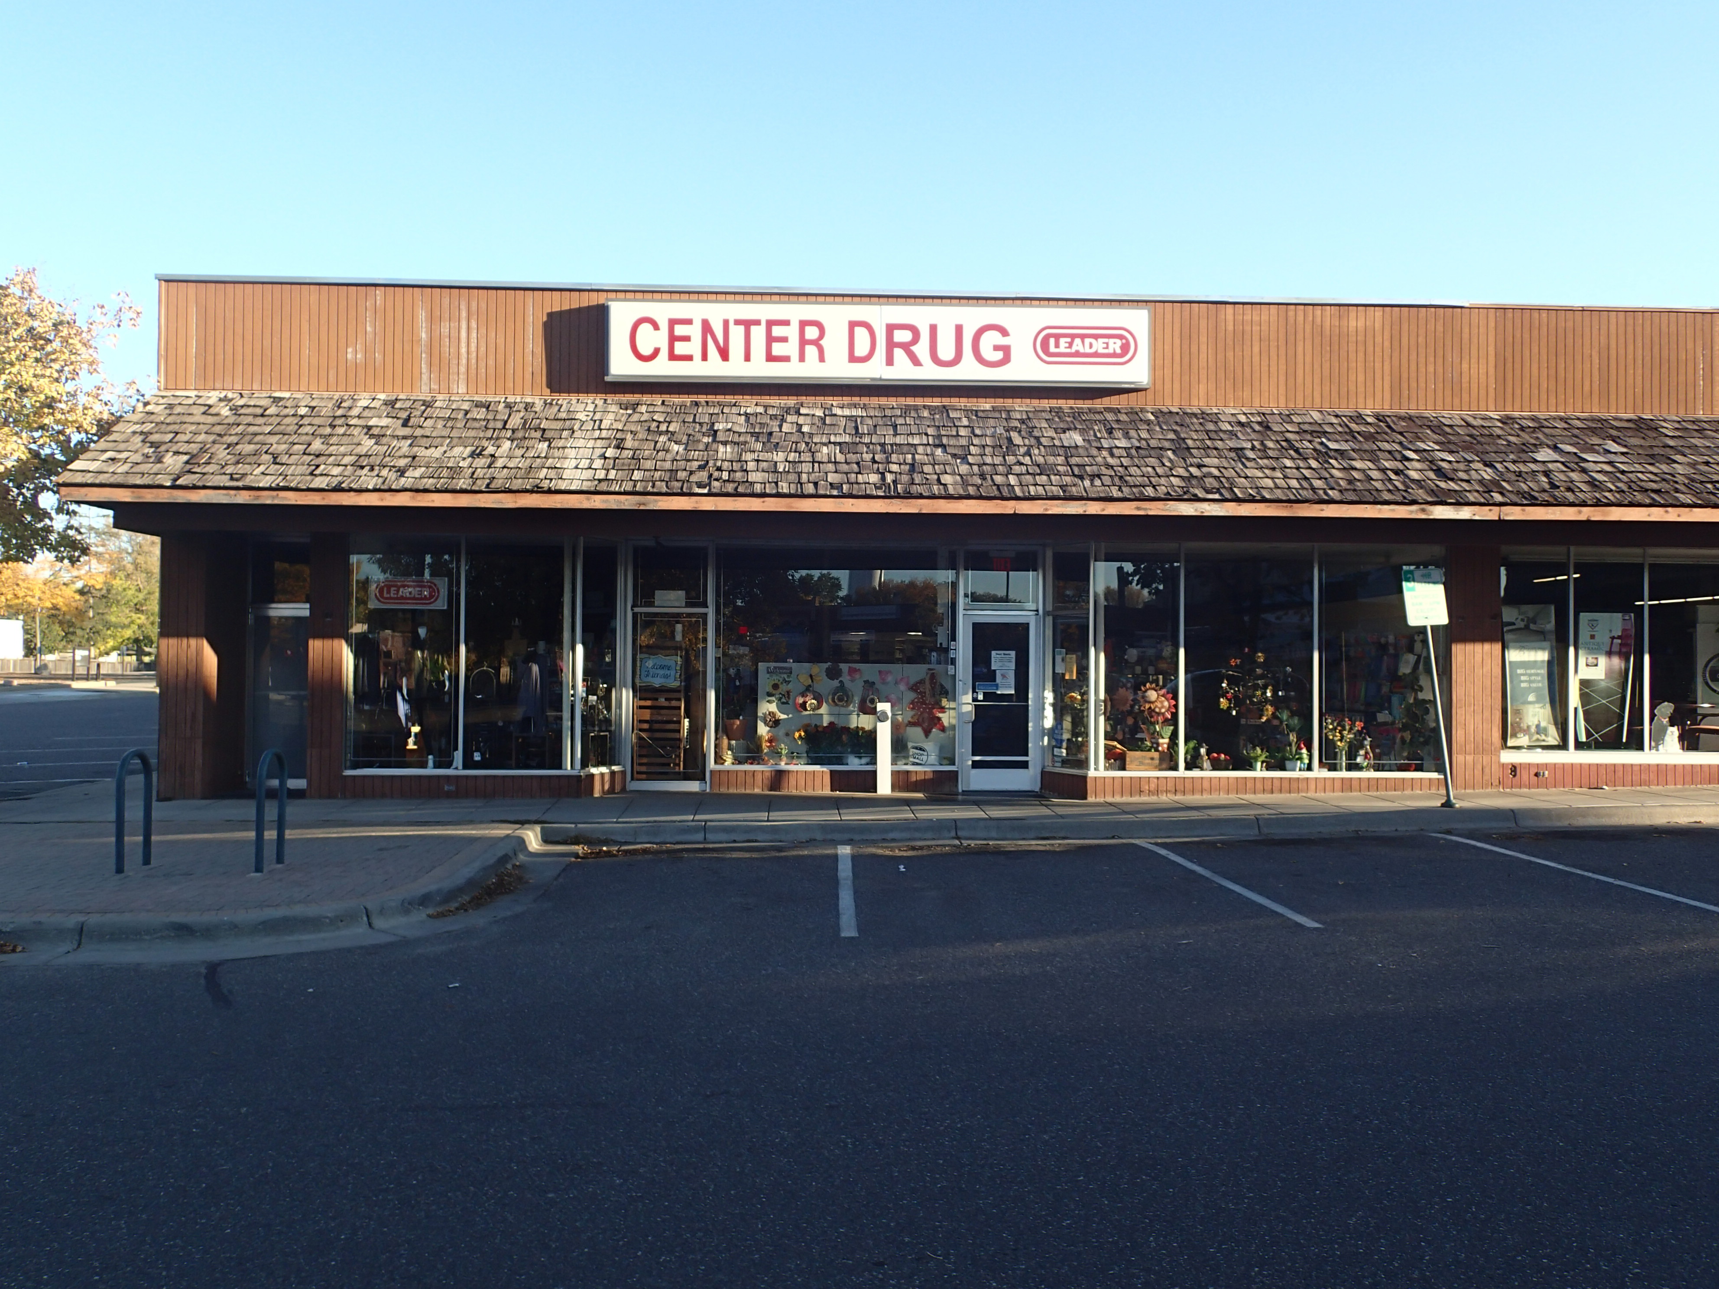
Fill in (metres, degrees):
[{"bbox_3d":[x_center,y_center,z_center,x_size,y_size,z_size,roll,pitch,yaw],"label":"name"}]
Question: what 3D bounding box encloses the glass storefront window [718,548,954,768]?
[{"bbox_3d":[-0.281,0.162,16.895,2.866,2.653,0.080,0,-1,-3],"label":"glass storefront window"}]

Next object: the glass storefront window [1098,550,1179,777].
[{"bbox_3d":[3.265,0.171,16.224,0.933,2.579,0.080,0,-1,-3],"label":"glass storefront window"}]

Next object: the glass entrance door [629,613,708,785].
[{"bbox_3d":[-2.290,0.683,16.786,0.933,2.126,0.080,0,-1,-3],"label":"glass entrance door"}]

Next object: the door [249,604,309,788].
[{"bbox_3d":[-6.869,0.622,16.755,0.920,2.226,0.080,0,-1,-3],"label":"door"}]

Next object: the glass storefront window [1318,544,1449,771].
[{"bbox_3d":[6.151,0.180,16.370,1.529,2.650,0.080,0,-1,-3],"label":"glass storefront window"}]

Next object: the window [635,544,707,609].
[{"bbox_3d":[-2.277,-0.817,16.807,0.870,0.778,0.080,0,-1,-3],"label":"window"}]

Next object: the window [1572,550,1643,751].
[{"bbox_3d":[8.858,0.071,16.509,0.868,2.386,0.080,0,-1,-3],"label":"window"}]

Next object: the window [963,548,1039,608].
[{"bbox_3d":[1.728,-0.811,17.010,0.924,0.722,0.080,0,-1,-3],"label":"window"}]

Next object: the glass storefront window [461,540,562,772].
[{"bbox_3d":[-3.943,0.137,15.858,1.163,2.582,0.080,0,-1,-3],"label":"glass storefront window"}]

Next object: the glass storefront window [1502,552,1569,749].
[{"bbox_3d":[7.986,0.079,16.465,0.814,2.332,0.080,0,-1,-3],"label":"glass storefront window"}]

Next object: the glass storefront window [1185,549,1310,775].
[{"bbox_3d":[4.551,0.187,16.289,1.514,2.621,0.080,0,-1,-3],"label":"glass storefront window"}]

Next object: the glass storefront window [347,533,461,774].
[{"bbox_3d":[-5.167,0.106,15.797,1.259,2.633,0.080,0,-1,-3],"label":"glass storefront window"}]

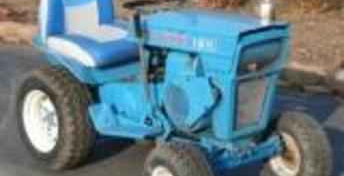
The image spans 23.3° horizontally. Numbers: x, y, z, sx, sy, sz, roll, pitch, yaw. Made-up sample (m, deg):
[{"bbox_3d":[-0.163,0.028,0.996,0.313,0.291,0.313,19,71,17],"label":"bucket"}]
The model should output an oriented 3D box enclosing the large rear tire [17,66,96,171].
[{"bbox_3d":[-0.654,0.172,4.670,0.210,0.580,0.580,-12,17,-39],"label":"large rear tire"}]

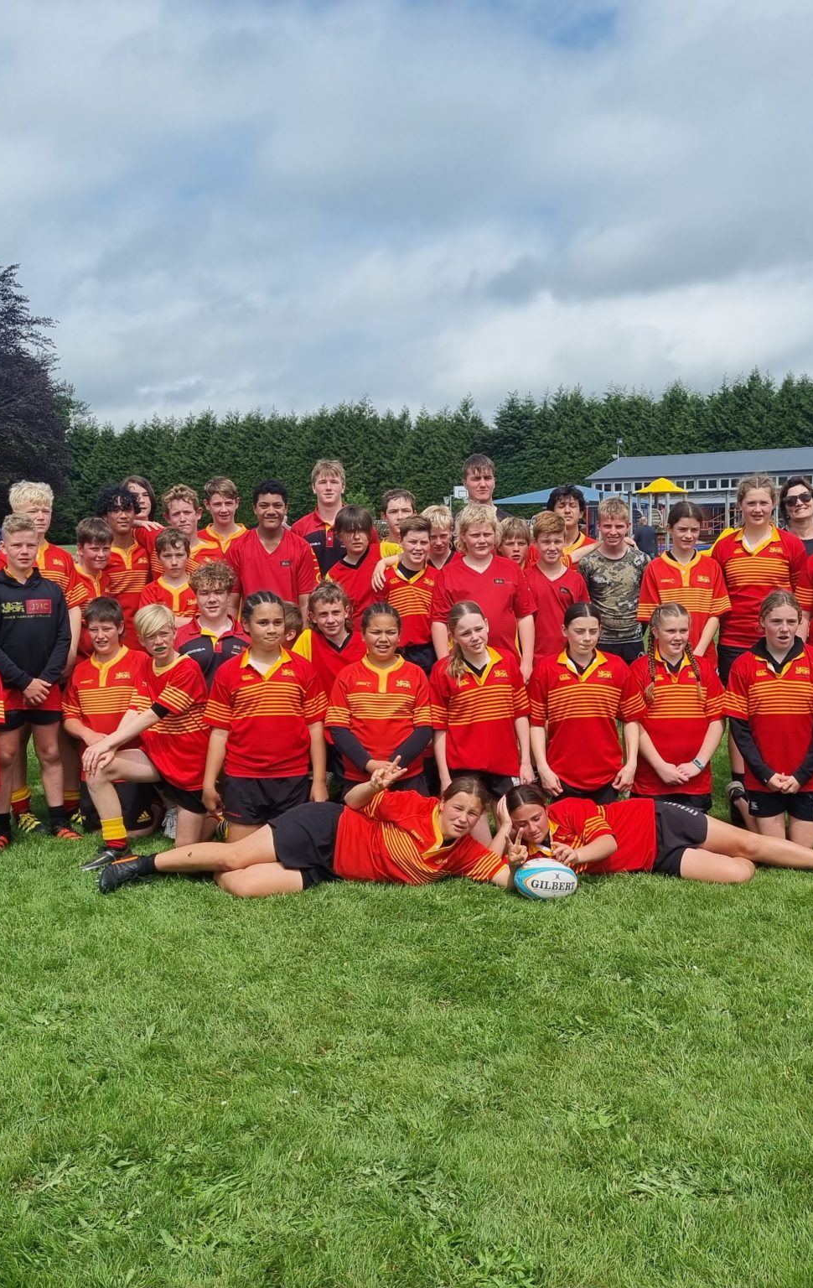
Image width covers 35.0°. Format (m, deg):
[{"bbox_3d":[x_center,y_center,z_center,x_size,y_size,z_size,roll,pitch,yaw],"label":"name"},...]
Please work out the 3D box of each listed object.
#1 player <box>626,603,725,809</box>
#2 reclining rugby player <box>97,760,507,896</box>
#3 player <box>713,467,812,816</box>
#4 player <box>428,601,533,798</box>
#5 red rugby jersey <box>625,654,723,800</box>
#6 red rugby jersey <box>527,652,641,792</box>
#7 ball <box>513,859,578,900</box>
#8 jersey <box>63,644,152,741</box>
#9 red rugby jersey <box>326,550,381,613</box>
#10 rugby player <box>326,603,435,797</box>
[{"bbox_3d":[1.272,0.365,6.100,0.470,1.110,0.500,1,6,10],"label":"player"},{"bbox_3d":[-0.432,0.762,5.429,1.680,0.480,0.500,-1,6,0],"label":"reclining rugby player"},{"bbox_3d":[1.708,0.028,6.238,0.490,1.683,0.290,1,6,16],"label":"player"},{"bbox_3d":[0.354,0.362,6.130,0.480,1.120,0.500,0,6,5],"label":"player"},{"bbox_3d":[1.334,0.385,6.338,0.500,0.730,0.300,0,6,4],"label":"red rugby jersey"},{"bbox_3d":[0.831,0.374,6.030,0.520,0.670,0.270,0,6,6],"label":"red rugby jersey"},{"bbox_3d":[0.562,0.927,5.235,0.270,0.175,0.185,-2,6,-12],"label":"ball"},{"bbox_3d":[-1.441,0.343,6.200,0.460,0.640,0.270,-1,6,-11],"label":"jersey"},{"bbox_3d":[-0.261,-0.166,6.700,0.460,0.620,0.260,-1,6,-3],"label":"red rugby jersey"},{"bbox_3d":[-0.124,0.364,6.130,0.510,1.120,0.500,0,6,-1],"label":"rugby player"}]

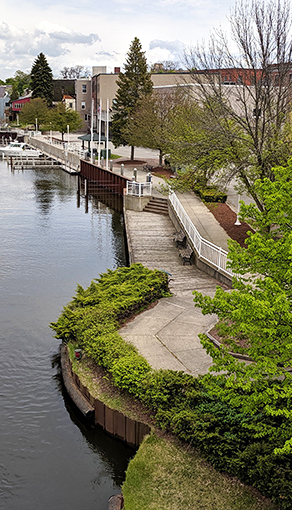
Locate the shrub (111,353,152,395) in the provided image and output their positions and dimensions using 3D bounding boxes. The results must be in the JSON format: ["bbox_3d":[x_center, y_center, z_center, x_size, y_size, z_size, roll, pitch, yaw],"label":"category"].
[{"bbox_3d":[-0.450,3.682,15.866,1.370,1.015,1.421,2,17,0],"label":"shrub"}]

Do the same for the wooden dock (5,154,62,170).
[{"bbox_3d":[-15.760,-12.718,70.950,6.856,1.421,7.707,-5,18,-22],"label":"wooden dock"}]

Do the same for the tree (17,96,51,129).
[{"bbox_3d":[-24.526,-31.098,112.844,7.359,7.099,7.359,2,17,0],"label":"tree"}]

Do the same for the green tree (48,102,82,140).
[{"bbox_3d":[-15.011,-24.815,95.228,6.782,6.738,6.782,2,17,0],"label":"green tree"}]

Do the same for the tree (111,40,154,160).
[{"bbox_3d":[-1.605,-19.747,65.577,5.442,15.149,5.442,2,17,0],"label":"tree"}]

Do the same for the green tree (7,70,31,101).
[{"bbox_3d":[-39.567,-51.539,159.736,8.219,11.609,8.219,2,17,0],"label":"green tree"}]

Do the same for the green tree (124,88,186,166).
[{"bbox_3d":[1.275,-15.433,62.018,7.816,9.146,7.816,2,17,0],"label":"green tree"}]

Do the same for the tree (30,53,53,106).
[{"bbox_3d":[-24.089,-38.102,118.063,5.660,16.244,5.660,2,17,0],"label":"tree"}]

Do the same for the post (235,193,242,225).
[{"bbox_3d":[6.391,-3.658,34.649,0.413,3.334,0.413,2,17,0],"label":"post"}]

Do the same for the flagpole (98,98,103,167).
[{"bbox_3d":[-5.441,-14.338,60.091,0.240,7.798,0.240,2,17,0],"label":"flagpole"}]

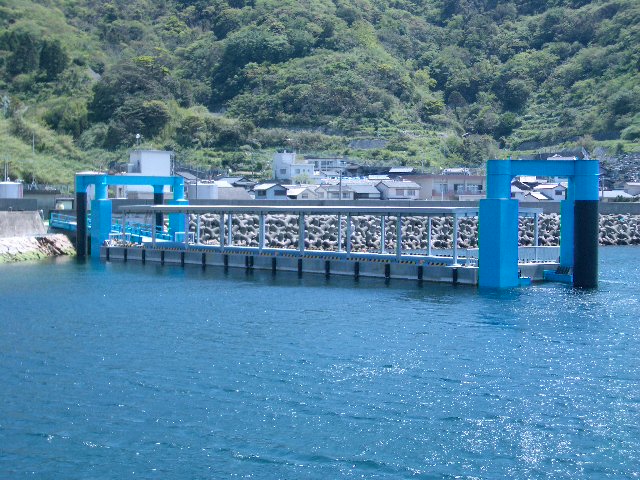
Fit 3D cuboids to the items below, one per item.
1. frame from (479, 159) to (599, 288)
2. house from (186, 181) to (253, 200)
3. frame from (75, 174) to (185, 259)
[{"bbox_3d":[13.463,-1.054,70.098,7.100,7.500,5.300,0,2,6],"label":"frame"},{"bbox_3d":[-19.000,-8.117,214.849,12.000,6.000,8.000,0,2,-9],"label":"house"},{"bbox_3d":[-18.261,-2.377,110.982,10.000,7.400,5.000,-2,3,-40],"label":"frame"}]

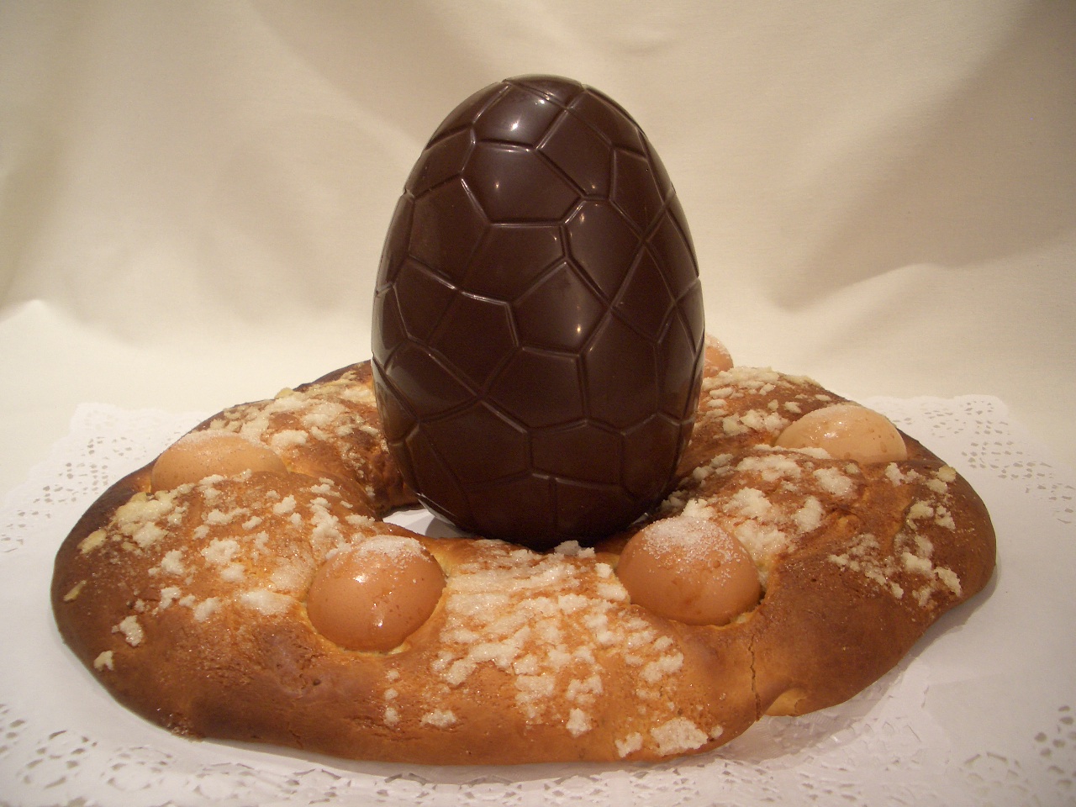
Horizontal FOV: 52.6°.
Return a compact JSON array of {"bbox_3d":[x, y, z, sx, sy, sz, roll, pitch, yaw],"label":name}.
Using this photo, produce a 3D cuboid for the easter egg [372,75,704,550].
[{"bbox_3d":[0.001,-0.033,0.455,0.138,0.204,0.138,0,24,0],"label":"easter egg"}]

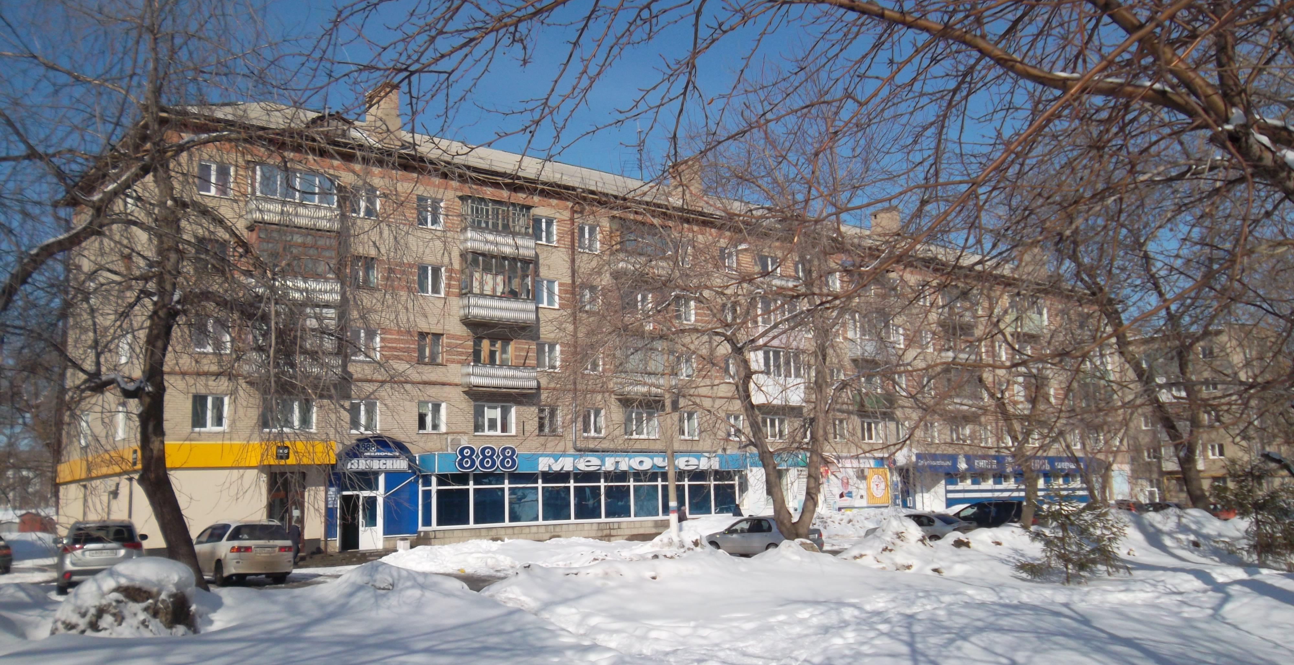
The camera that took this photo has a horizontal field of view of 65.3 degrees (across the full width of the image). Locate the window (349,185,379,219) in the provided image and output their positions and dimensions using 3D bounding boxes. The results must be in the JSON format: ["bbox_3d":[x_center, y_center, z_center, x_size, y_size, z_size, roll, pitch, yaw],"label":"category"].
[{"bbox_3d":[-11.103,-5.026,39.653,1.177,1.161,0.150,6,-12,-37],"label":"window"}]

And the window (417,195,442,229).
[{"bbox_3d":[-8.874,-4.857,41.223,1.180,1.320,0.160,6,-12,-38],"label":"window"}]

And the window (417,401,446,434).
[{"bbox_3d":[-8.550,3.380,39.976,1.178,1.231,0.150,6,-12,-37],"label":"window"}]

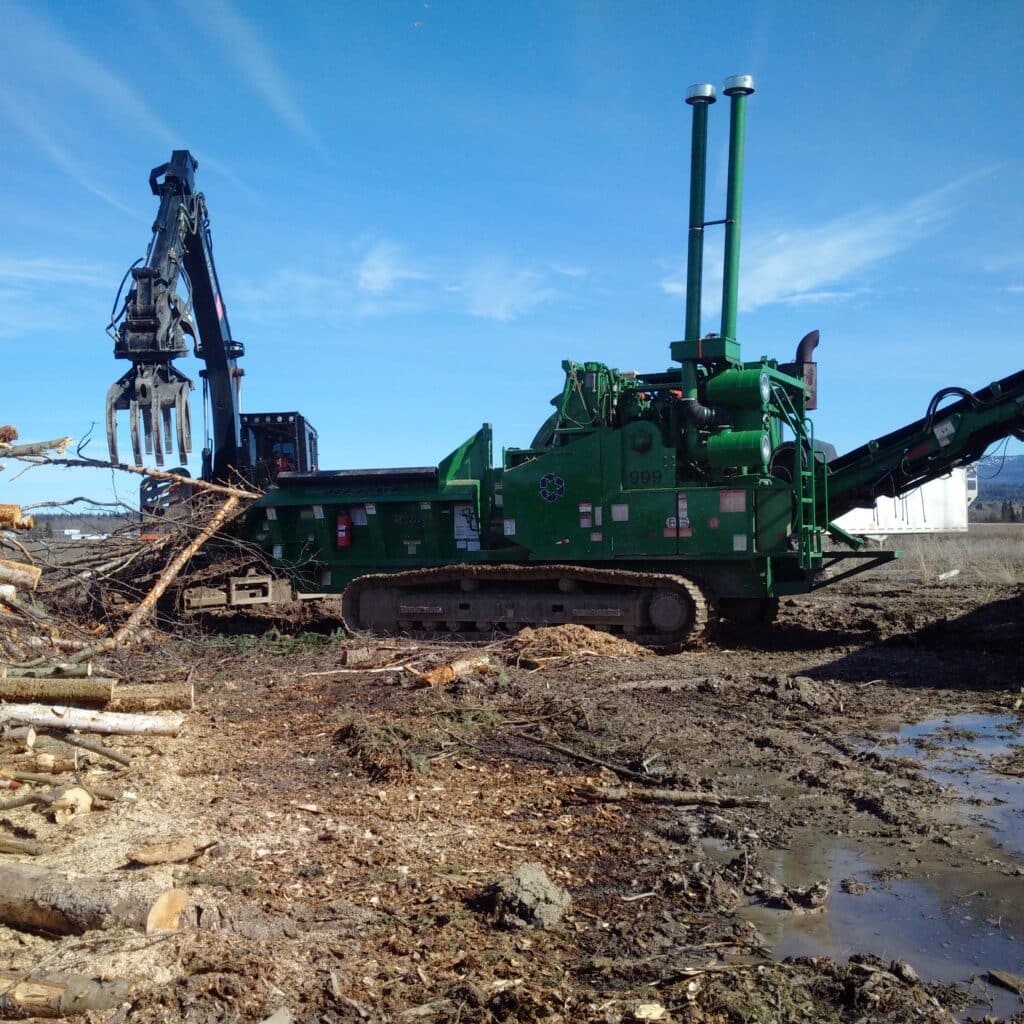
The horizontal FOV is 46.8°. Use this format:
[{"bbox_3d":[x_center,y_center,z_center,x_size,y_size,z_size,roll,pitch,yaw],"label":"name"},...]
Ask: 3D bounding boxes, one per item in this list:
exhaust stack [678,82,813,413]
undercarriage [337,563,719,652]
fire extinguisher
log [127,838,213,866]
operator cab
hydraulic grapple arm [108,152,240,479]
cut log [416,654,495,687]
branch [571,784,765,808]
[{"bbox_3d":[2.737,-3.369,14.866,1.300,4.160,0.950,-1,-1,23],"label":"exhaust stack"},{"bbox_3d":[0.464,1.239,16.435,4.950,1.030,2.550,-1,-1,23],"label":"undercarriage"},{"bbox_3d":[-2.307,0.252,16.299,0.190,0.520,0.190,-1,-1,23],"label":"fire extinguisher"},{"bbox_3d":[-1.611,1.594,5.605,0.400,0.085,0.130,-1,-1,-17],"label":"log"},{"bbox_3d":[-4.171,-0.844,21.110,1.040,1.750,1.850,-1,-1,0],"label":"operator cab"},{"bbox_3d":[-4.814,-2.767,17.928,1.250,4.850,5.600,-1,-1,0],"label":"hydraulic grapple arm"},{"bbox_3d":[-0.545,1.598,11.985,0.190,0.190,1.080,-1,-1,40],"label":"cut log"},{"bbox_3d":[0.884,1.573,6.585,1.080,0.085,0.100,-1,-1,11],"label":"branch"}]

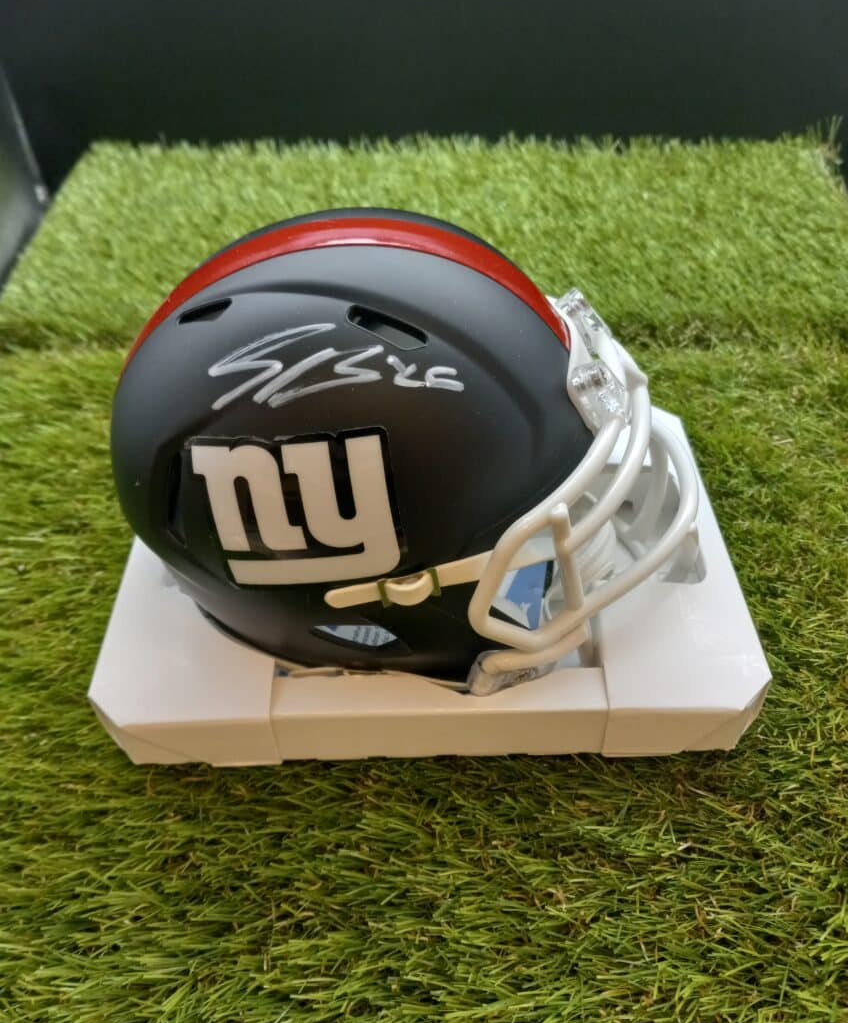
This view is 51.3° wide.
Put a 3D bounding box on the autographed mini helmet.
[{"bbox_3d":[-0.001,-0.025,0.250,0.171,0.119,0.116,-1,46,0],"label":"autographed mini helmet"}]

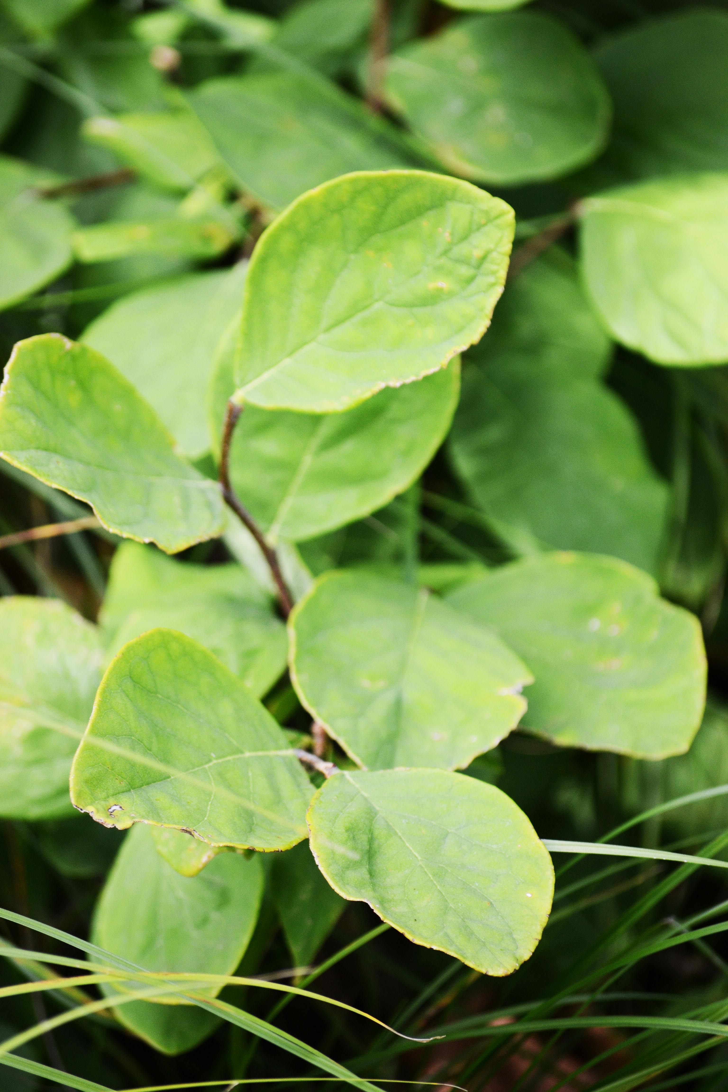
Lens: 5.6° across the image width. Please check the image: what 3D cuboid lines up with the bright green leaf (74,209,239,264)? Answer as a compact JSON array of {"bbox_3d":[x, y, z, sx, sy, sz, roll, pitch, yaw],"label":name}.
[{"bbox_3d":[-0.047,-0.069,1.690,0.038,0.008,0.020,-1,26,-2],"label":"bright green leaf"}]

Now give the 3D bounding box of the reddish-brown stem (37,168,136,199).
[{"bbox_3d":[-0.063,-0.082,1.690,0.025,0.003,0.003,-16,40,-16],"label":"reddish-brown stem"}]

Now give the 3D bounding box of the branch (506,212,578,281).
[{"bbox_3d":[0.040,-0.067,1.660,0.003,0.003,0.022,40,77,26],"label":"branch"}]

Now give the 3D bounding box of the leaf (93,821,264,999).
[{"bbox_3d":[-0.040,0.077,1.610,0.037,0.010,0.047,5,60,3],"label":"leaf"}]

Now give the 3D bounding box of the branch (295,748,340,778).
[{"bbox_3d":[-0.010,0.045,1.560,0.011,0.003,0.003,26,34,-15],"label":"branch"}]

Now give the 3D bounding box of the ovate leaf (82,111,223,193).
[{"bbox_3d":[-0.047,-0.089,1.700,0.037,0.009,0.027,12,37,7],"label":"ovate leaf"}]

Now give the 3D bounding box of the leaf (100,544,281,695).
[{"bbox_3d":[-0.037,0.018,1.640,0.041,0.012,0.042,4,53,3],"label":"leaf"}]

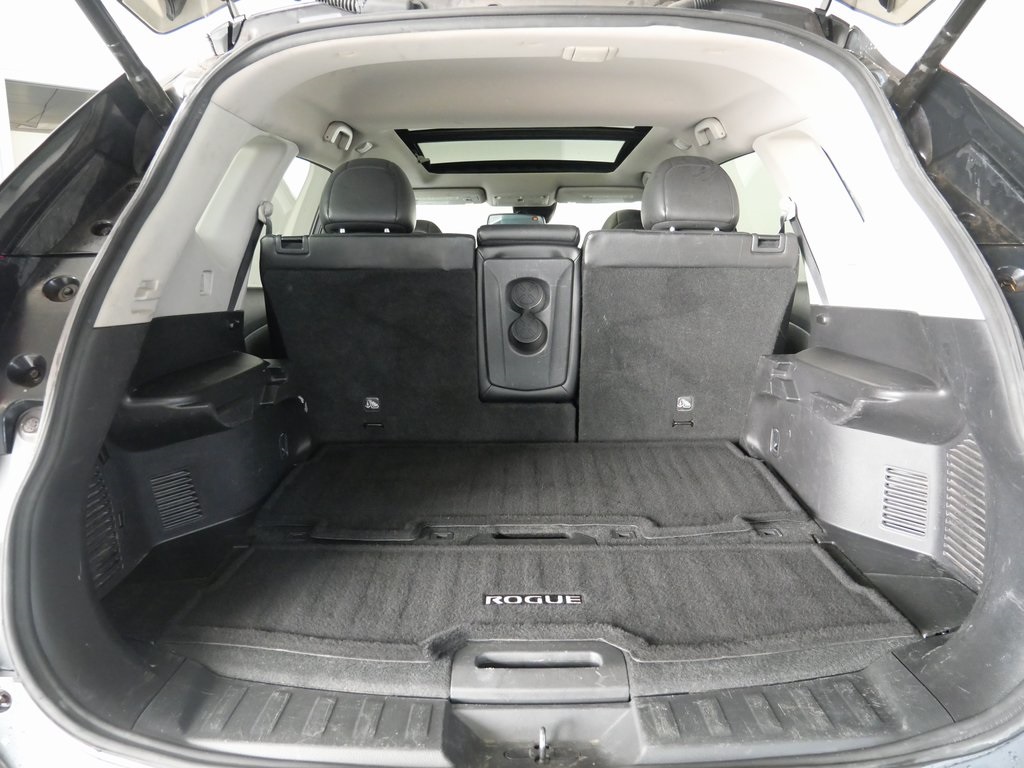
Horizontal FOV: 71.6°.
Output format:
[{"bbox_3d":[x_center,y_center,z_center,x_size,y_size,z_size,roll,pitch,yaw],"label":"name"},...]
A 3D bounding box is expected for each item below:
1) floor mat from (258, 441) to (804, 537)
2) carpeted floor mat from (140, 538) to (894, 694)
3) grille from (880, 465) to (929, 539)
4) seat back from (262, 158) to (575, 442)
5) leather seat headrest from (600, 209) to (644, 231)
[{"bbox_3d":[0.036,0.215,1.495,1.000,0.035,0.520,0,13,0],"label":"floor mat"},{"bbox_3d":[0.036,0.330,1.050,1.000,0.050,0.350,0,13,0],"label":"carpeted floor mat"},{"bbox_3d":[0.659,0.199,1.186,0.015,0.110,0.073,-12,17,-43],"label":"grille"},{"bbox_3d":[-0.210,-0.178,1.730,0.710,0.690,0.190,0,18,0],"label":"seat back"},{"bbox_3d":[0.412,-0.490,2.410,0.260,0.200,0.120,0,17,0],"label":"leather seat headrest"}]

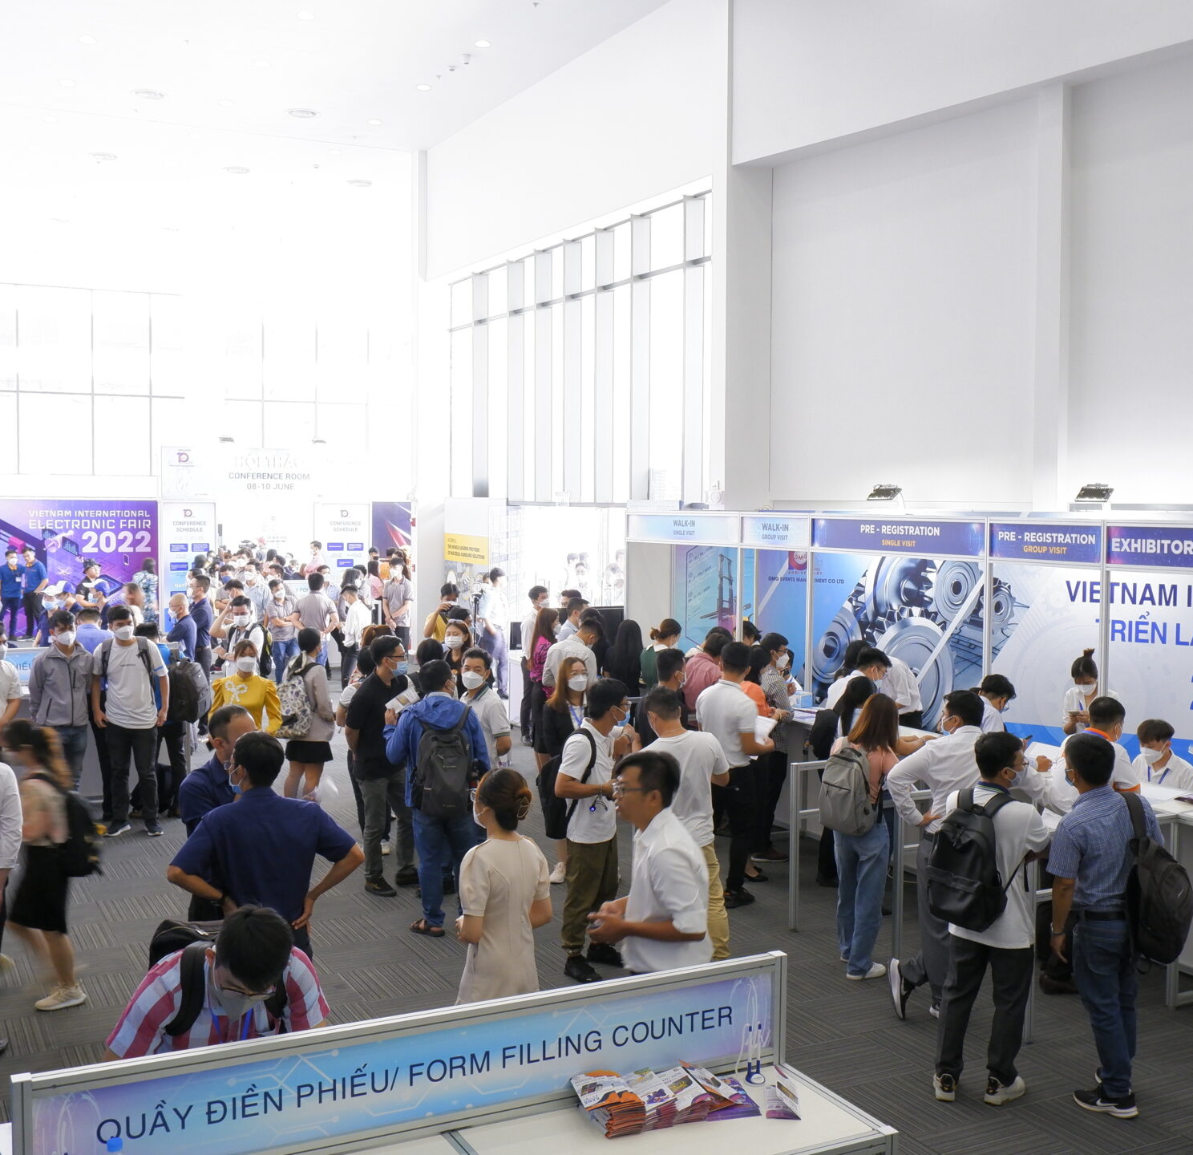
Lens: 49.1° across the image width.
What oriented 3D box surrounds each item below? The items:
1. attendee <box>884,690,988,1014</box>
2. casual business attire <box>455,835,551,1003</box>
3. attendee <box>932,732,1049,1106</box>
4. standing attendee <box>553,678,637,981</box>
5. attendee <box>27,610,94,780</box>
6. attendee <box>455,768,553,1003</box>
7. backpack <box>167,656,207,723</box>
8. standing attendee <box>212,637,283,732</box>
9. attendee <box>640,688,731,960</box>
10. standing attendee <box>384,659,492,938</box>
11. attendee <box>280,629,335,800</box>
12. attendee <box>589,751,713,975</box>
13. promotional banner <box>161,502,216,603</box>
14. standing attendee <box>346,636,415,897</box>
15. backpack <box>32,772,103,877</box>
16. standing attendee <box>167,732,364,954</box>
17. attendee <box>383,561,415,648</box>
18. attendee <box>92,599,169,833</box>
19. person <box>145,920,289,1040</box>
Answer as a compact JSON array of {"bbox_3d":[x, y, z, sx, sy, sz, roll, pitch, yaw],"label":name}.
[{"bbox_3d":[1.750,1.409,6.629,0.600,1.650,0.500,-4,5,-44],"label":"attendee"},{"bbox_3d":[-0.351,1.375,4.890,0.340,0.850,0.240,-2,4,-30],"label":"casual business attire"},{"bbox_3d":[1.770,1.536,5.919,0.500,1.670,0.470,2,4,34],"label":"attendee"},{"bbox_3d":[-0.017,1.387,7.395,0.420,1.640,0.480,2,4,30],"label":"standing attendee"},{"bbox_3d":[-4.541,1.136,11.148,0.520,1.690,0.340,-2,4,-34],"label":"attendee"},{"bbox_3d":[-0.376,1.566,5.402,0.430,1.570,0.360,-2,4,-24],"label":"attendee"},{"bbox_3d":[-3.295,0.910,10.588,0.240,0.510,0.320,1,3,9],"label":"backpack"},{"bbox_3d":[-2.480,1.226,9.281,0.480,1.570,0.320,-1,3,-13],"label":"standing attendee"},{"bbox_3d":[0.465,1.409,7.077,0.520,1.640,0.380,-1,4,-24],"label":"attendee"},{"bbox_3d":[-0.975,1.349,8.048,0.600,1.690,0.500,-1,4,-7],"label":"standing attendee"},{"bbox_3d":[-2.370,1.209,10.752,0.460,1.580,0.440,-4,5,-45],"label":"attendee"},{"bbox_3d":[0.201,1.512,5.048,0.480,1.690,0.460,0,4,-6],"label":"attendee"},{"bbox_3d":[-7.863,-0.202,25.274,0.980,2.477,0.050,-2,4,-28],"label":"promotional banner"},{"bbox_3d":[-1.442,1.256,8.925,0.340,1.710,0.470,2,4,30],"label":"standing attendee"},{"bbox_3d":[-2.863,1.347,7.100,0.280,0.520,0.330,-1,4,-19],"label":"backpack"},{"bbox_3d":[-1.339,1.469,5.231,0.760,1.700,0.400,-1,3,-20],"label":"standing attendee"},{"bbox_3d":[-2.820,0.591,18.628,0.470,1.680,0.330,1,3,8],"label":"attendee"},{"bbox_3d":[-3.624,1.091,10.121,0.550,1.730,0.330,-1,4,-24],"label":"attendee"},{"bbox_3d":[-1.042,1.647,3.620,0.600,1.530,0.700,-1,3,-20],"label":"person"}]

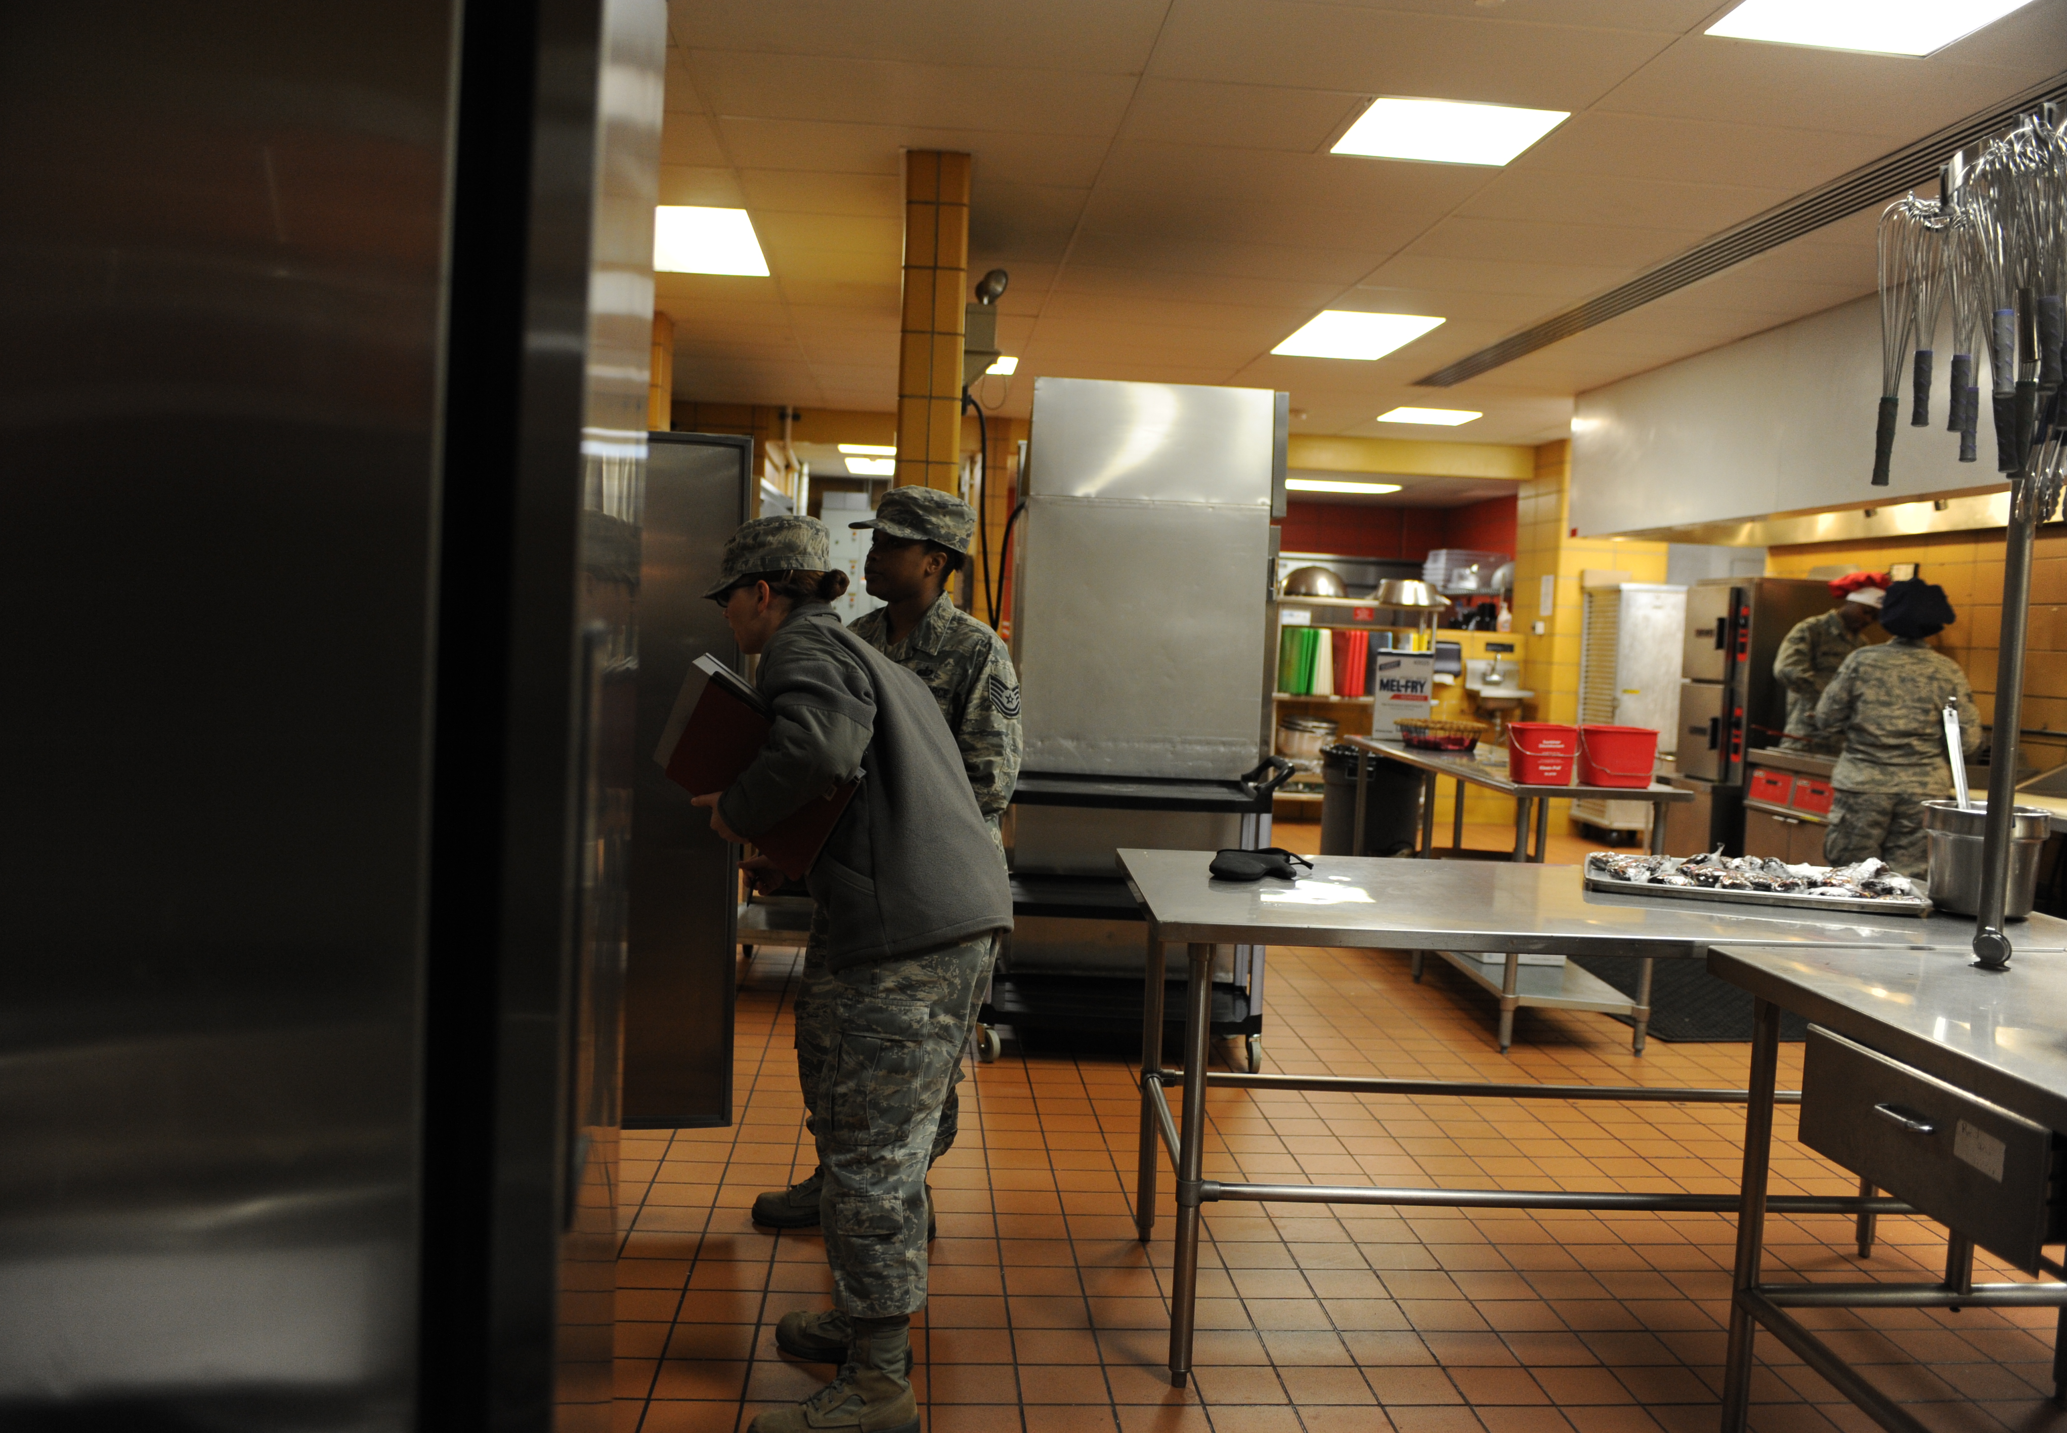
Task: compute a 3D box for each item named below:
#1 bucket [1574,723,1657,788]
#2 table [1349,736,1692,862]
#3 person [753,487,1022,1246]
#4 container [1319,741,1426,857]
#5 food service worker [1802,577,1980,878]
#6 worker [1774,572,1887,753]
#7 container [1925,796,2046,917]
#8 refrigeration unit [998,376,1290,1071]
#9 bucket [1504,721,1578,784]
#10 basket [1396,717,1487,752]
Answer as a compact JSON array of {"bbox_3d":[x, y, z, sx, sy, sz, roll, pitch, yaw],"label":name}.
[{"bbox_3d":[1.945,0.129,5.596,0.230,0.205,0.180,2,3,-4],"label":"bucket"},{"bbox_3d":[1.757,0.610,6.605,0.595,0.887,2.300,2,3,-4],"label":"table"},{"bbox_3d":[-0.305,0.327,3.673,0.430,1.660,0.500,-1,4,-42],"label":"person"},{"bbox_3d":[1.851,0.565,9.154,0.570,0.700,0.570,2,3,-4],"label":"container"},{"bbox_3d":[3.224,0.300,6.312,0.570,1.660,0.400,4,4,26],"label":"food service worker"},{"bbox_3d":[3.767,0.192,7.922,0.420,1.740,0.520,4,4,26],"label":"worker"},{"bbox_3d":[1.899,0.289,3.338,0.250,0.205,0.250,2,3,-4],"label":"container"},{"bbox_3d":[0.356,-0.037,6.011,0.860,2.130,0.740,2,3,-4],"label":"refrigeration unit"},{"bbox_3d":[1.696,0.120,5.577,0.190,0.205,0.180,2,3,-4],"label":"bucket"},{"bbox_3d":[1.743,0.085,7.150,0.380,0.116,0.280,3,3,16],"label":"basket"}]

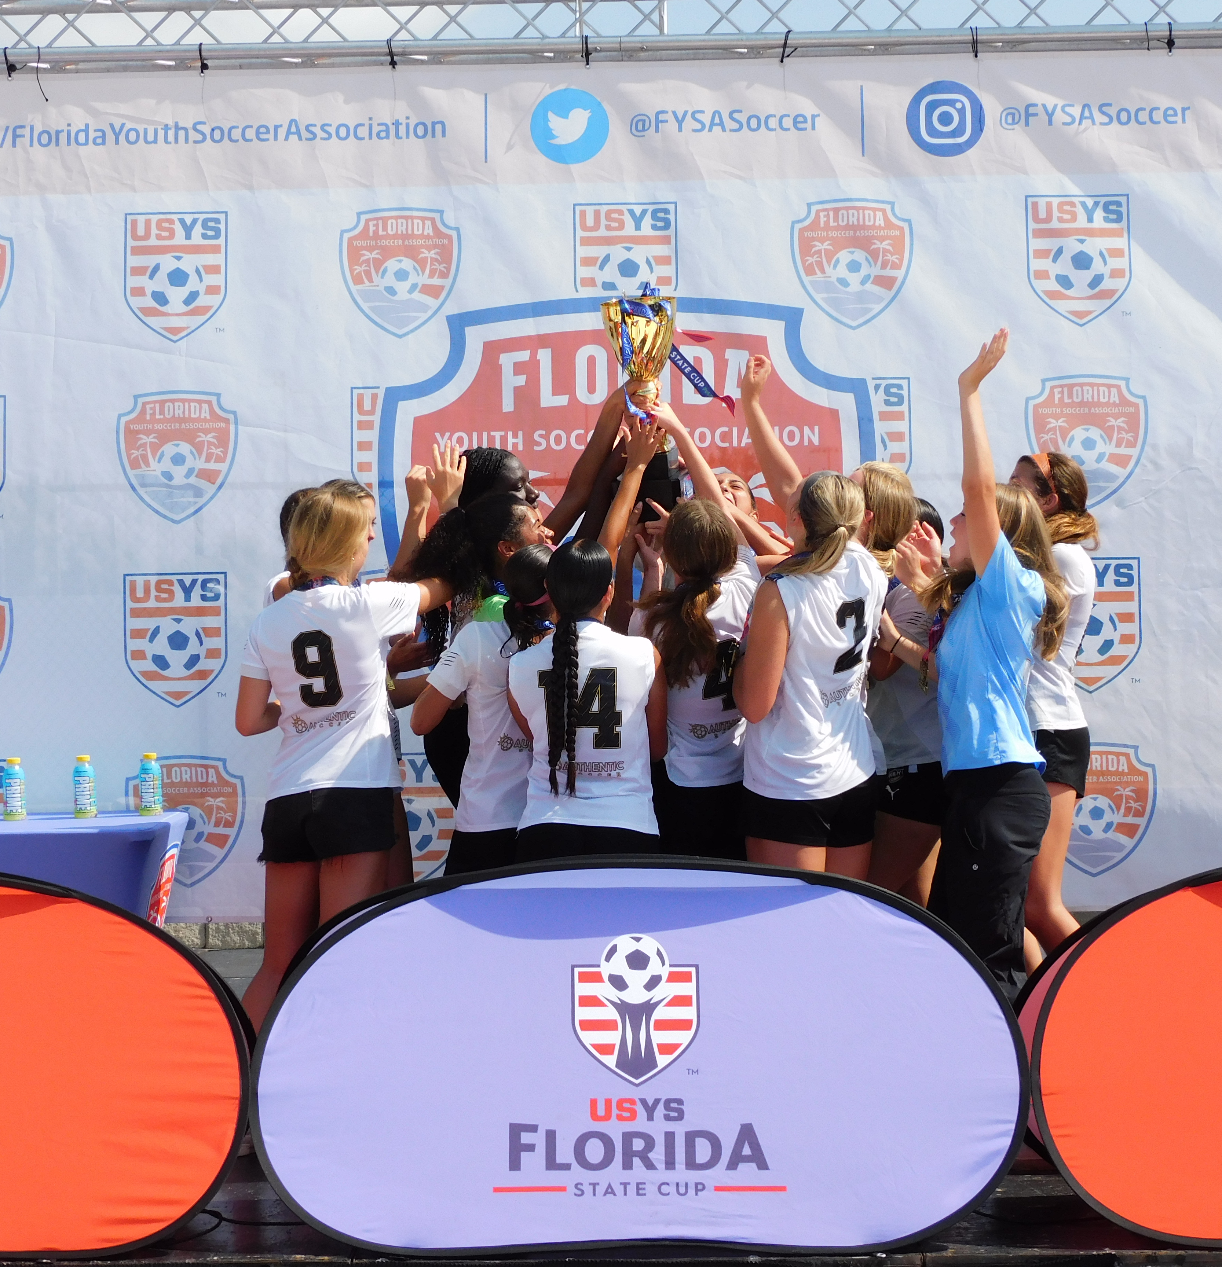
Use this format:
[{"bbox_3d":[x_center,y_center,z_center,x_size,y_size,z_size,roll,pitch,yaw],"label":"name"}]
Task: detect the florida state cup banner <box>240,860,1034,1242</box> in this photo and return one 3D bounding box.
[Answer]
[{"bbox_3d":[0.060,0.919,7.089,1.680,0.820,0.500,-1,2,2],"label":"florida state cup banner"}]

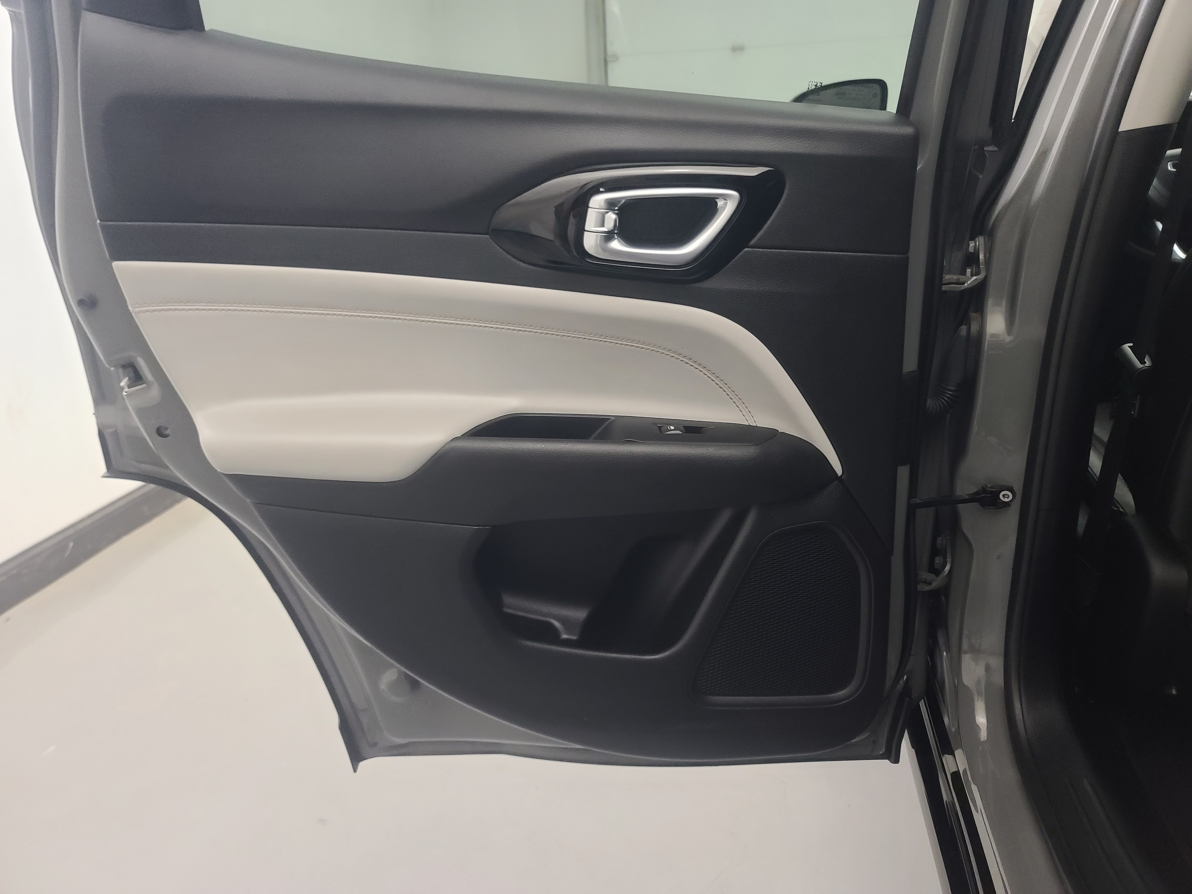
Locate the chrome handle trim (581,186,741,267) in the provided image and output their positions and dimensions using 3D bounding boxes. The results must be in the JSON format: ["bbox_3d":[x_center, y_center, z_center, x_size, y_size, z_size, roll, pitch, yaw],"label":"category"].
[{"bbox_3d":[0.062,-0.205,0.800,0.152,0.080,0.040,-2,18,2],"label":"chrome handle trim"}]

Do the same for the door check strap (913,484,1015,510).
[{"bbox_3d":[0.414,0.057,0.971,0.125,0.030,0.030,-2,18,2],"label":"door check strap"}]

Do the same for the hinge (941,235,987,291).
[{"bbox_3d":[0.387,-0.193,0.901,0.052,0.062,0.050,-2,18,2],"label":"hinge"}]

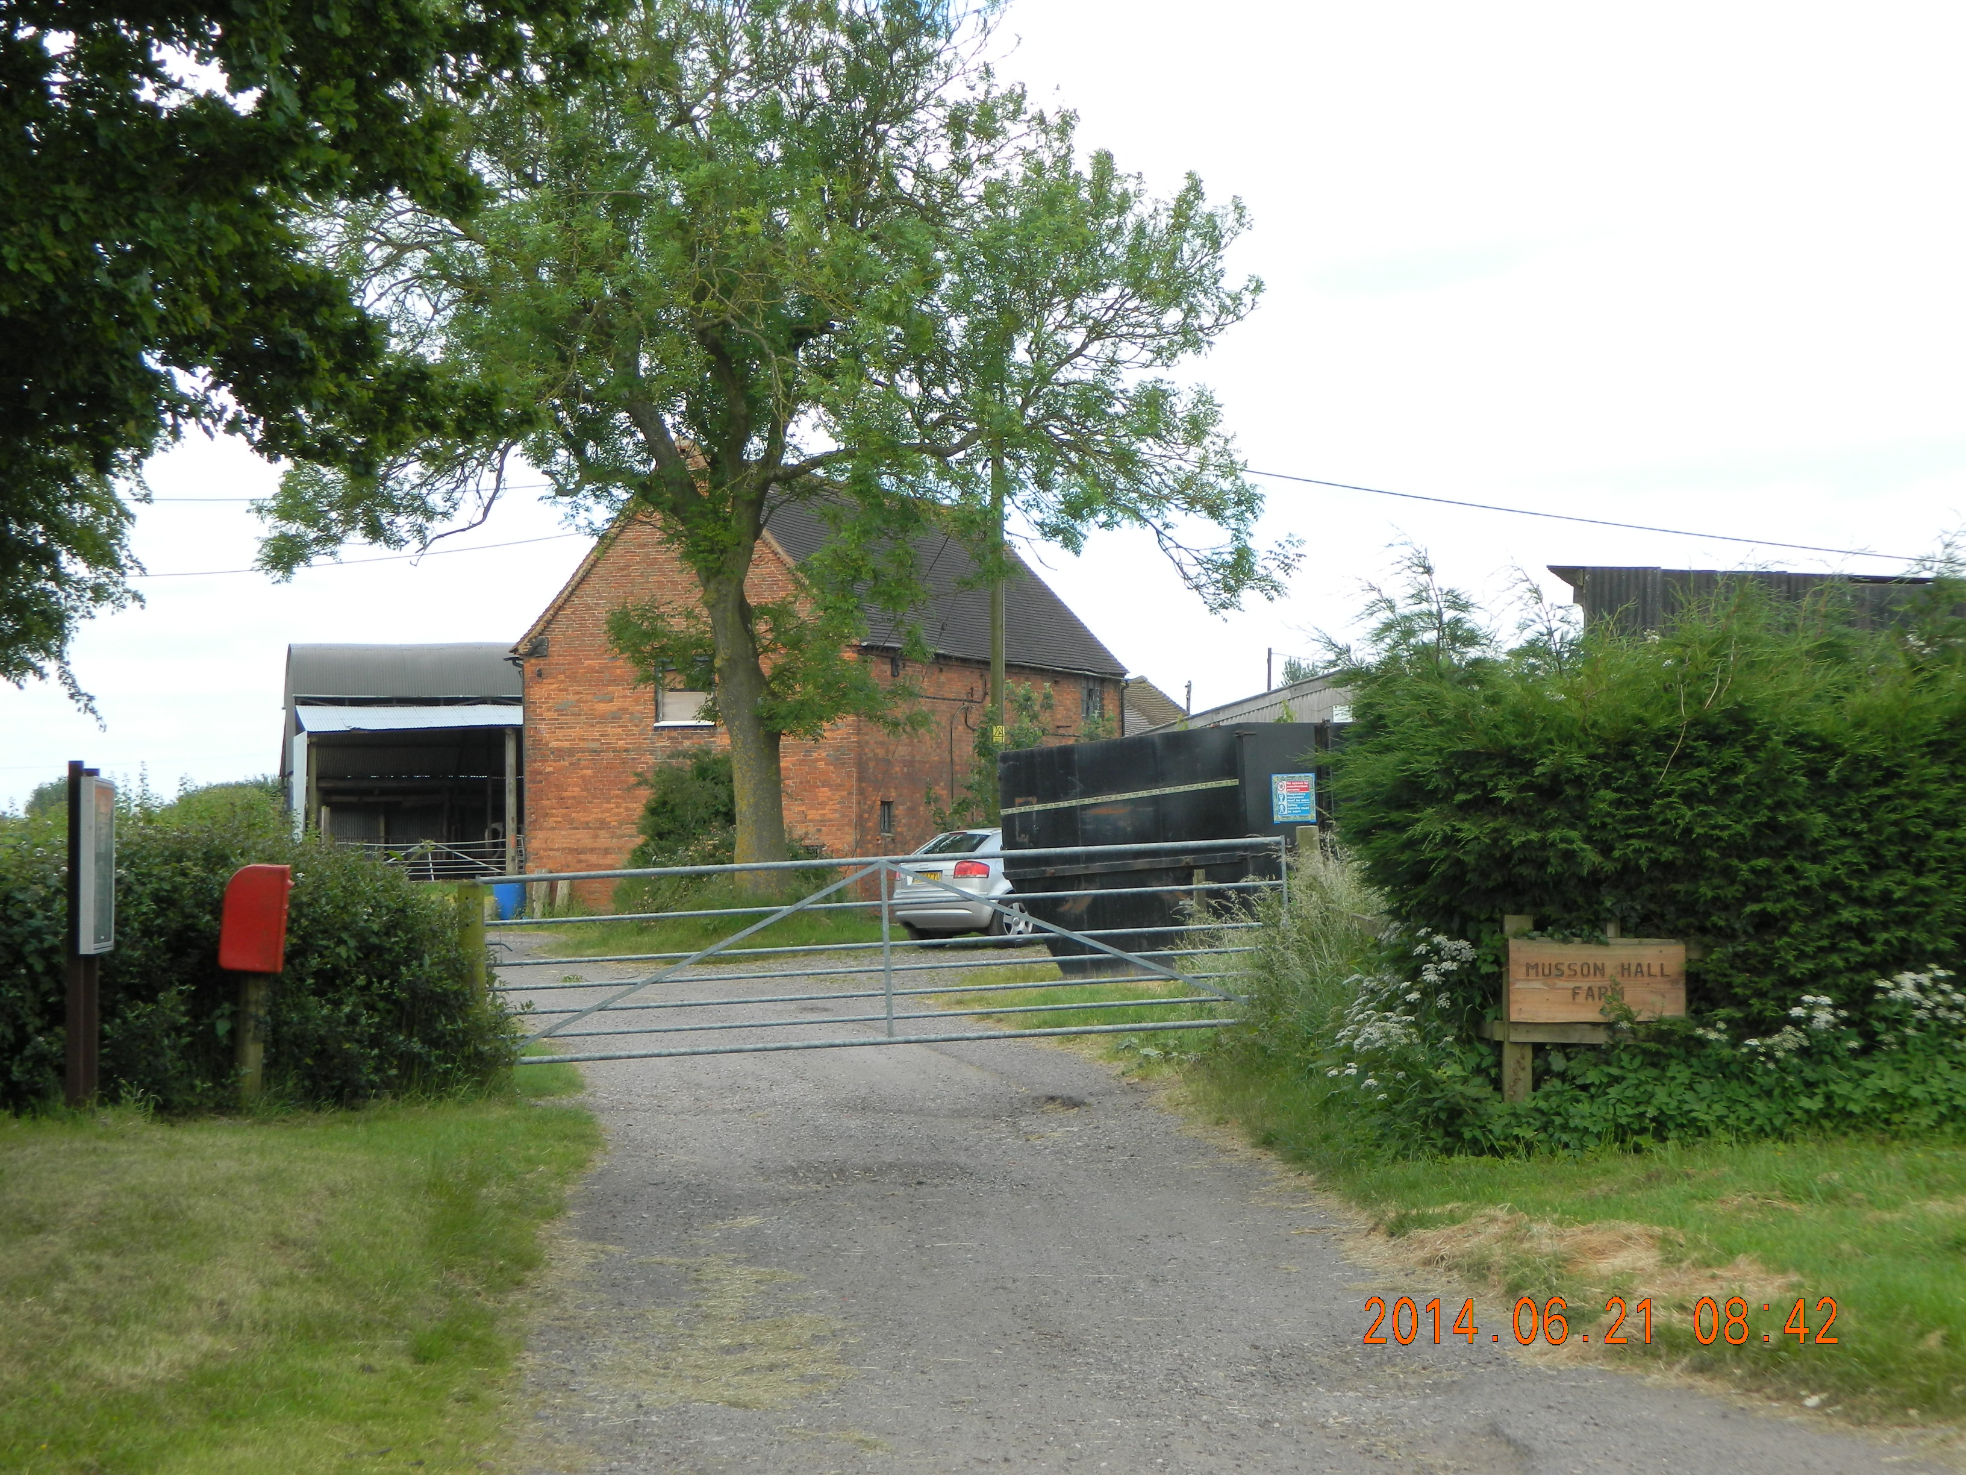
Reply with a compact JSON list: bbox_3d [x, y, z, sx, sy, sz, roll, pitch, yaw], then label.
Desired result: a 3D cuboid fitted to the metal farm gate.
[{"bbox_3d":[-0.590,1.280,23.900,4.850,1.130,0.060,-2,-1,-5],"label":"metal farm gate"}]

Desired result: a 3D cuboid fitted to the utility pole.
[{"bbox_3d":[0.224,-0.907,61.000,0.210,7.400,0.210,0,-1,0],"label":"utility pole"}]

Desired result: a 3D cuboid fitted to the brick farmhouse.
[{"bbox_3d":[-2.430,-0.800,73.400,6.200,7.900,15.800,0,-1,18],"label":"brick farmhouse"}]

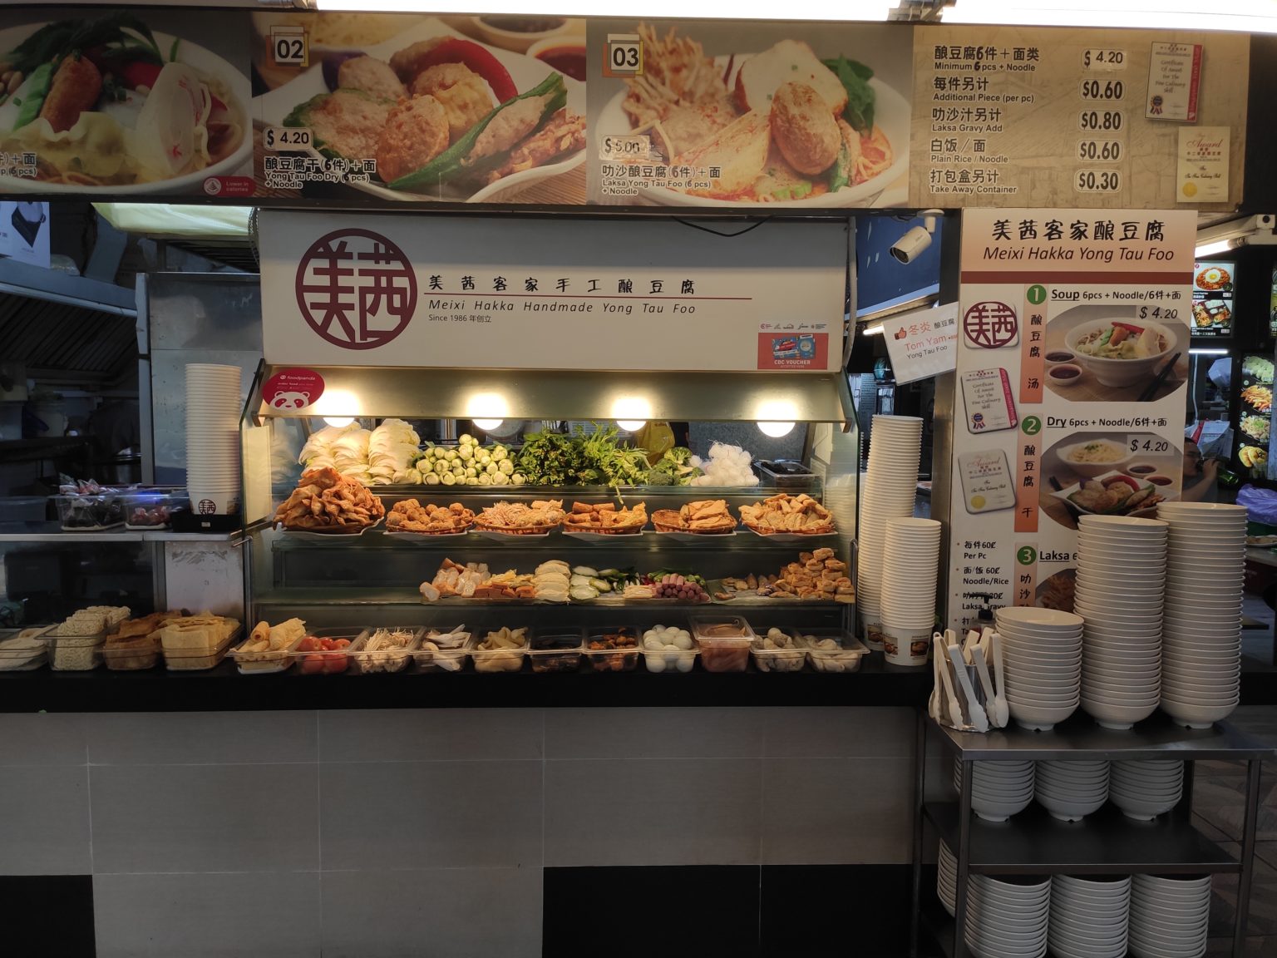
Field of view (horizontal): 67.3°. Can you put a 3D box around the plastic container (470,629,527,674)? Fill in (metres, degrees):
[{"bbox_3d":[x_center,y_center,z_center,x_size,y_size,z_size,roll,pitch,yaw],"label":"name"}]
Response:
[{"bbox_3d":[-0.371,0.473,2.626,0.160,0.068,0.262,0,5,-3],"label":"plastic container"}]

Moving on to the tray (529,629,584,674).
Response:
[{"bbox_3d":[-0.231,0.488,2.726,0.162,0.066,0.265,0,4,-3],"label":"tray"}]

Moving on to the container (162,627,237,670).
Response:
[{"bbox_3d":[-1.241,0.481,2.728,0.162,0.066,0.265,0,5,-8],"label":"container"}]

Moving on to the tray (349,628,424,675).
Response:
[{"bbox_3d":[-0.703,0.486,2.709,0.162,0.066,0.265,0,4,-3],"label":"tray"}]

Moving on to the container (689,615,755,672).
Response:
[{"bbox_3d":[0.227,0.459,2.656,0.160,0.100,0.262,0,5,-3],"label":"container"}]

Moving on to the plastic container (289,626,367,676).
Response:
[{"bbox_3d":[-0.837,0.471,2.605,0.162,0.068,0.262,0,5,-3],"label":"plastic container"}]

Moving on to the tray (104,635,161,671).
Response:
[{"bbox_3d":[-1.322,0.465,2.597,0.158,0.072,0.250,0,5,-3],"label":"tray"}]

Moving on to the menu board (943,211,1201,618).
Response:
[{"bbox_3d":[1.137,-0.103,2.544,0.620,1.200,0.030,0,5,-4],"label":"menu board"}]

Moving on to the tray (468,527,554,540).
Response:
[{"bbox_3d":[-0.409,0.177,3.063,0.260,0.040,0.200,0,5,-3],"label":"tray"}]

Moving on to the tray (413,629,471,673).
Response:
[{"bbox_3d":[-0.523,0.472,2.619,0.160,0.068,0.262,0,5,-3],"label":"tray"}]

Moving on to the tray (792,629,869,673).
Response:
[{"bbox_3d":[0.547,0.491,2.742,0.162,0.066,0.265,0,4,0],"label":"tray"}]

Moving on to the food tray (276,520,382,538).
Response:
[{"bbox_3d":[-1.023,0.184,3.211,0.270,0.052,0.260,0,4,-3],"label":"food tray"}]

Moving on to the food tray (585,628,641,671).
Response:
[{"bbox_3d":[-0.073,0.488,2.734,0.162,0.066,0.265,0,4,-1],"label":"food tray"}]

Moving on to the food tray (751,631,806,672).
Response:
[{"bbox_3d":[0.391,0.490,2.747,0.162,0.066,0.265,0,4,1],"label":"food tray"}]

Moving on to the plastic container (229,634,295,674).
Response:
[{"bbox_3d":[-1.038,0.486,2.686,0.162,0.066,0.265,0,5,-9],"label":"plastic container"}]

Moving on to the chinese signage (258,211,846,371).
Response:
[{"bbox_3d":[-0.247,-0.566,2.923,1.775,0.455,0.030,0,8,-3],"label":"chinese signage"}]

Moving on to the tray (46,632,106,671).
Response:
[{"bbox_3d":[-1.555,0.465,2.697,0.162,0.100,0.265,-1,5,-13],"label":"tray"}]

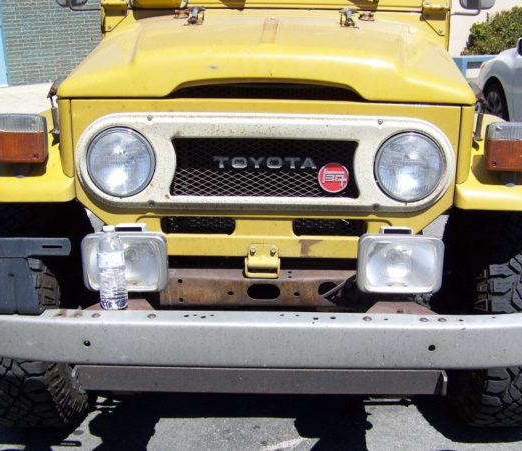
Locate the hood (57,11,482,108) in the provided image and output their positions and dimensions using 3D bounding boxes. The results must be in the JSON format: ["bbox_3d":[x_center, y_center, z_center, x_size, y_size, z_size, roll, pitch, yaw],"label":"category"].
[{"bbox_3d":[0.028,-0.569,1.994,1.260,0.250,0.940,1,17,1],"label":"hood"}]

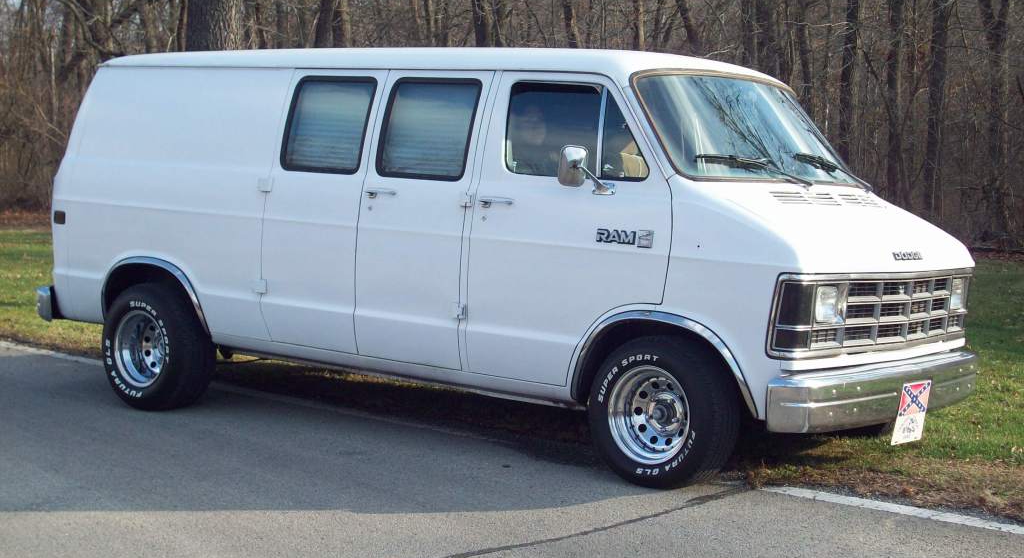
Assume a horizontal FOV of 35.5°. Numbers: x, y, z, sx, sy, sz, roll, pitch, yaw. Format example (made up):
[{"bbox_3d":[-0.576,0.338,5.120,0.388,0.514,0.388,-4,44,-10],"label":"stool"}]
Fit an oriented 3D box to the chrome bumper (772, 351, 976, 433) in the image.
[{"bbox_3d":[1.696,0.484,7.124,0.250,0.225,1.880,6,5,37],"label":"chrome bumper"}]

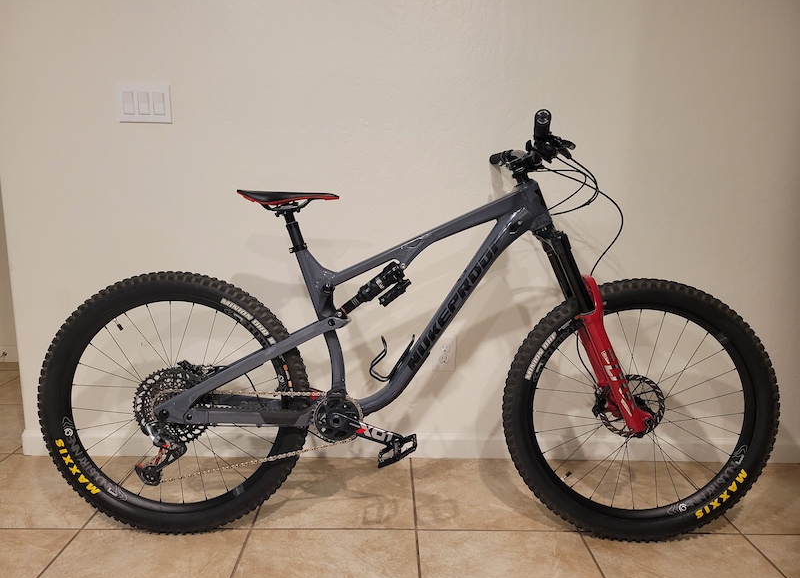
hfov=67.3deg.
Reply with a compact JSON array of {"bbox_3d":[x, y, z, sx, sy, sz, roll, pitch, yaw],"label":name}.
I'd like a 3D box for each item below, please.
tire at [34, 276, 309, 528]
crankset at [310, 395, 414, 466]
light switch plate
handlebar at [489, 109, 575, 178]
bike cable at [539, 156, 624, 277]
[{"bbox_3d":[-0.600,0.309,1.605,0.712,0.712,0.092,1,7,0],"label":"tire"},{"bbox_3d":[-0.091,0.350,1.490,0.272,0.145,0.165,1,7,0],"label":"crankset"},{"bbox_3d":[-0.795,-0.576,1.873,0.162,0.114,0.008,1,10,-1],"label":"light switch plate"},{"bbox_3d":[0.322,-0.340,1.528,0.130,0.105,0.790,1,7,0],"label":"handlebar"},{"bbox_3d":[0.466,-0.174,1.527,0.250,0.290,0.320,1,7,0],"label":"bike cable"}]

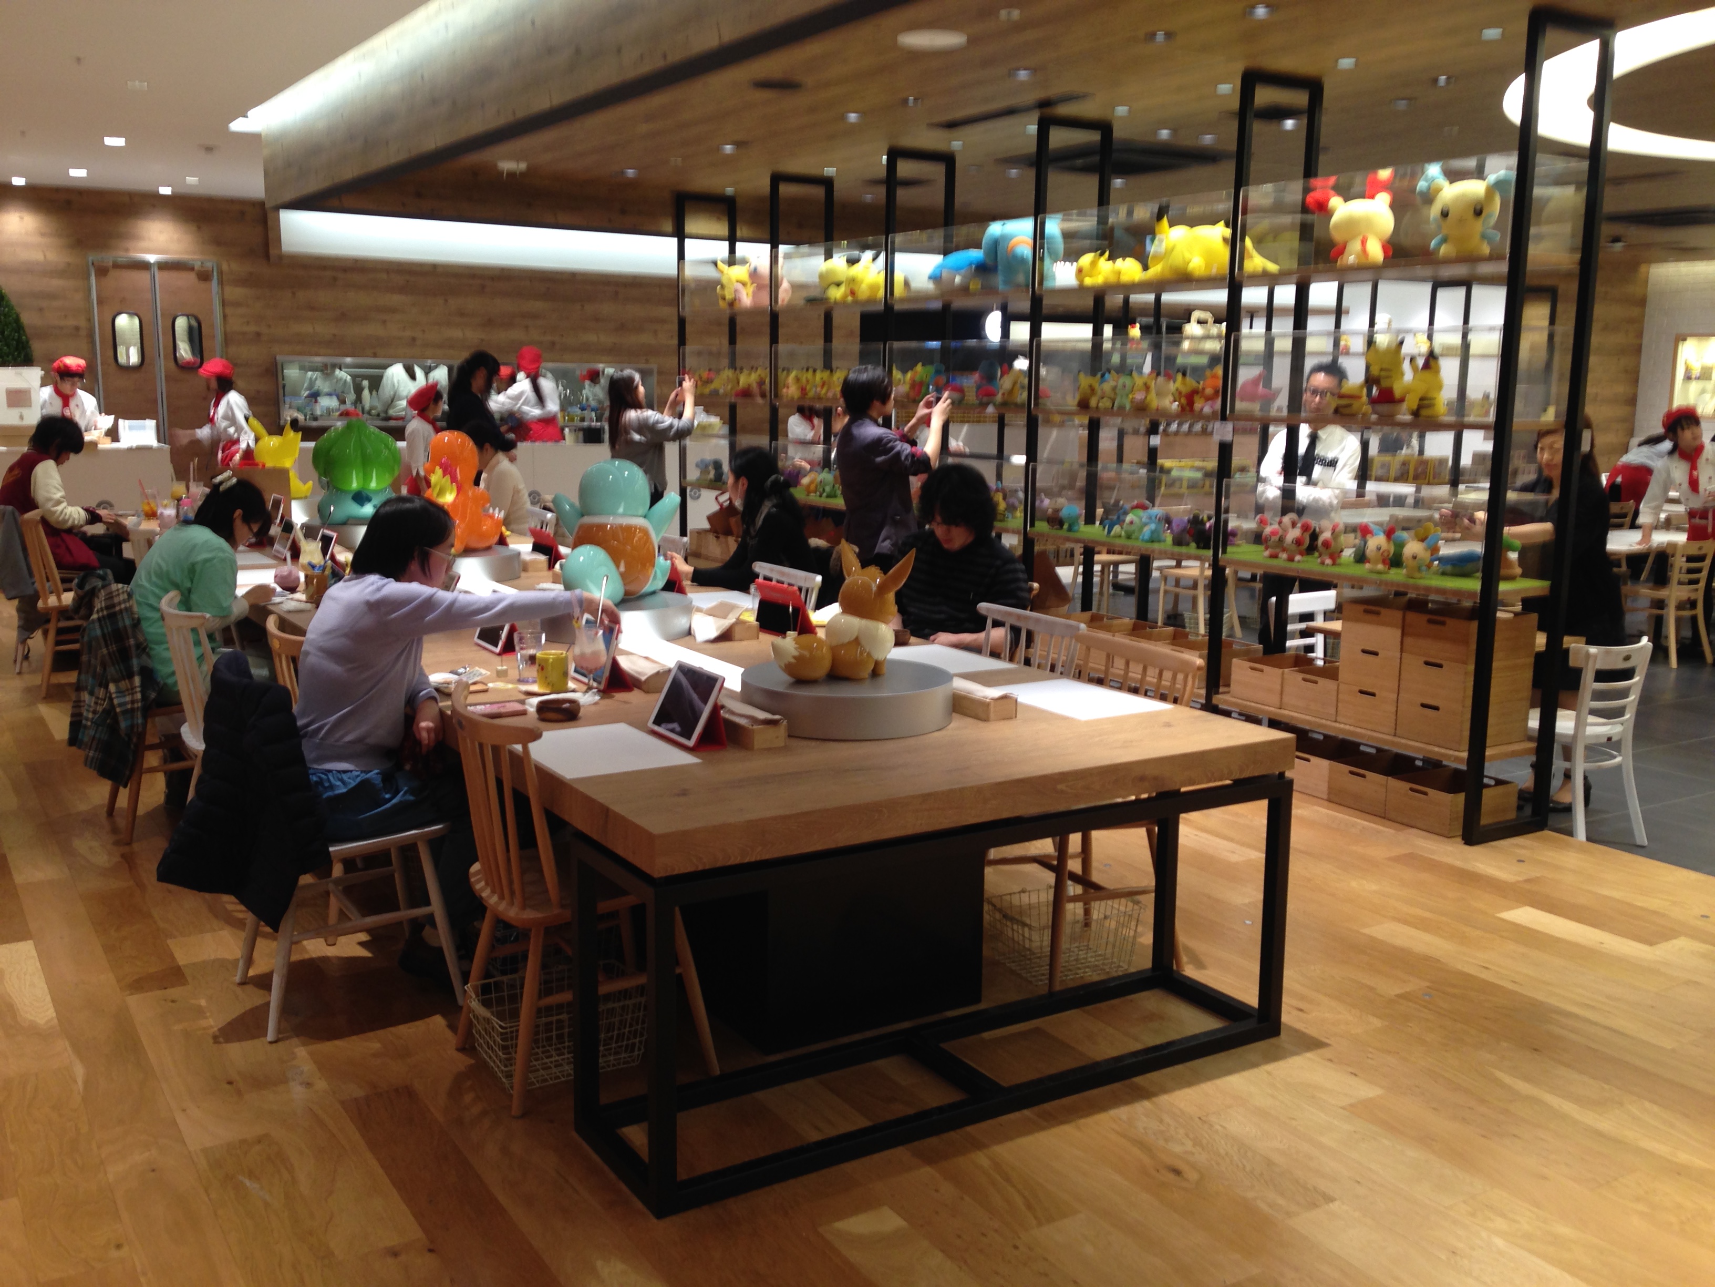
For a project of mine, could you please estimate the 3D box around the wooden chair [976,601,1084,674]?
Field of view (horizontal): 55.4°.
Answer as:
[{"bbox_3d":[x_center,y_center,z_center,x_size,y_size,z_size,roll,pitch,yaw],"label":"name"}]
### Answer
[{"bbox_3d":[0.315,0.334,4.789,0.520,0.800,0.470,-5,11,-32],"label":"wooden chair"}]

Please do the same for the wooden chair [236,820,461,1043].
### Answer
[{"bbox_3d":[-1.283,0.464,4.003,0.500,0.830,0.500,-5,11,-32],"label":"wooden chair"}]

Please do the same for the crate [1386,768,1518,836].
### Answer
[{"bbox_3d":[2.125,0.555,5.828,0.385,0.147,0.275,-5,11,-32],"label":"crate"}]

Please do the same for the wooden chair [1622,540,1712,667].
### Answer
[{"bbox_3d":[4.890,-0.278,9.900,0.440,0.740,0.480,-5,12,-31],"label":"wooden chair"}]

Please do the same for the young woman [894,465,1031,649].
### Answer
[{"bbox_3d":[0.273,0.056,5.263,0.520,1.250,0.750,9,13,40],"label":"young woman"}]

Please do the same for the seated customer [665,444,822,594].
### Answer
[{"bbox_3d":[-0.481,-0.155,6.606,0.780,1.260,0.500,-2,9,-15],"label":"seated customer"}]

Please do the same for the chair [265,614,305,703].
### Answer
[{"bbox_3d":[-1.381,0.353,4.705,0.500,0.830,0.500,-5,11,-32],"label":"chair"}]

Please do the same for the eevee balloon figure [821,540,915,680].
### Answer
[{"bbox_3d":[0.023,-0.087,3.900,0.200,0.320,0.200,9,13,39],"label":"eevee balloon figure"}]

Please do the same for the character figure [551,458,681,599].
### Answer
[{"bbox_3d":[-0.736,-0.357,5.024,0.400,0.440,0.380,3,10,15],"label":"character figure"}]

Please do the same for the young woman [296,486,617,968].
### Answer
[{"bbox_3d":[-0.999,0.240,4.188,0.940,1.220,0.520,-5,11,-32],"label":"young woman"}]

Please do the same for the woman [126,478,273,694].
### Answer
[{"bbox_3d":[-2.127,0.011,5.511,0.620,1.160,0.450,-5,11,-32],"label":"woman"}]

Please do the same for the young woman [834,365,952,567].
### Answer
[{"bbox_3d":[0.181,-0.440,7.209,0.530,1.560,0.450,-7,12,-37],"label":"young woman"}]

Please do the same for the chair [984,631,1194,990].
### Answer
[{"bbox_3d":[0.569,0.435,4.296,0.490,0.830,0.510,-5,11,-32],"label":"chair"}]

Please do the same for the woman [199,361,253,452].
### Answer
[{"bbox_3d":[-4.473,-1.173,11.600,0.450,1.650,0.460,-3,10,-22],"label":"woman"}]

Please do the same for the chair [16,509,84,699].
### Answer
[{"bbox_3d":[-3.595,-0.200,7.715,0.510,0.835,0.490,-2,10,-16],"label":"chair"}]

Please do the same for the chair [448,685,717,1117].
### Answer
[{"bbox_3d":[-0.629,0.536,3.653,0.510,0.835,0.490,-5,12,-31],"label":"chair"}]

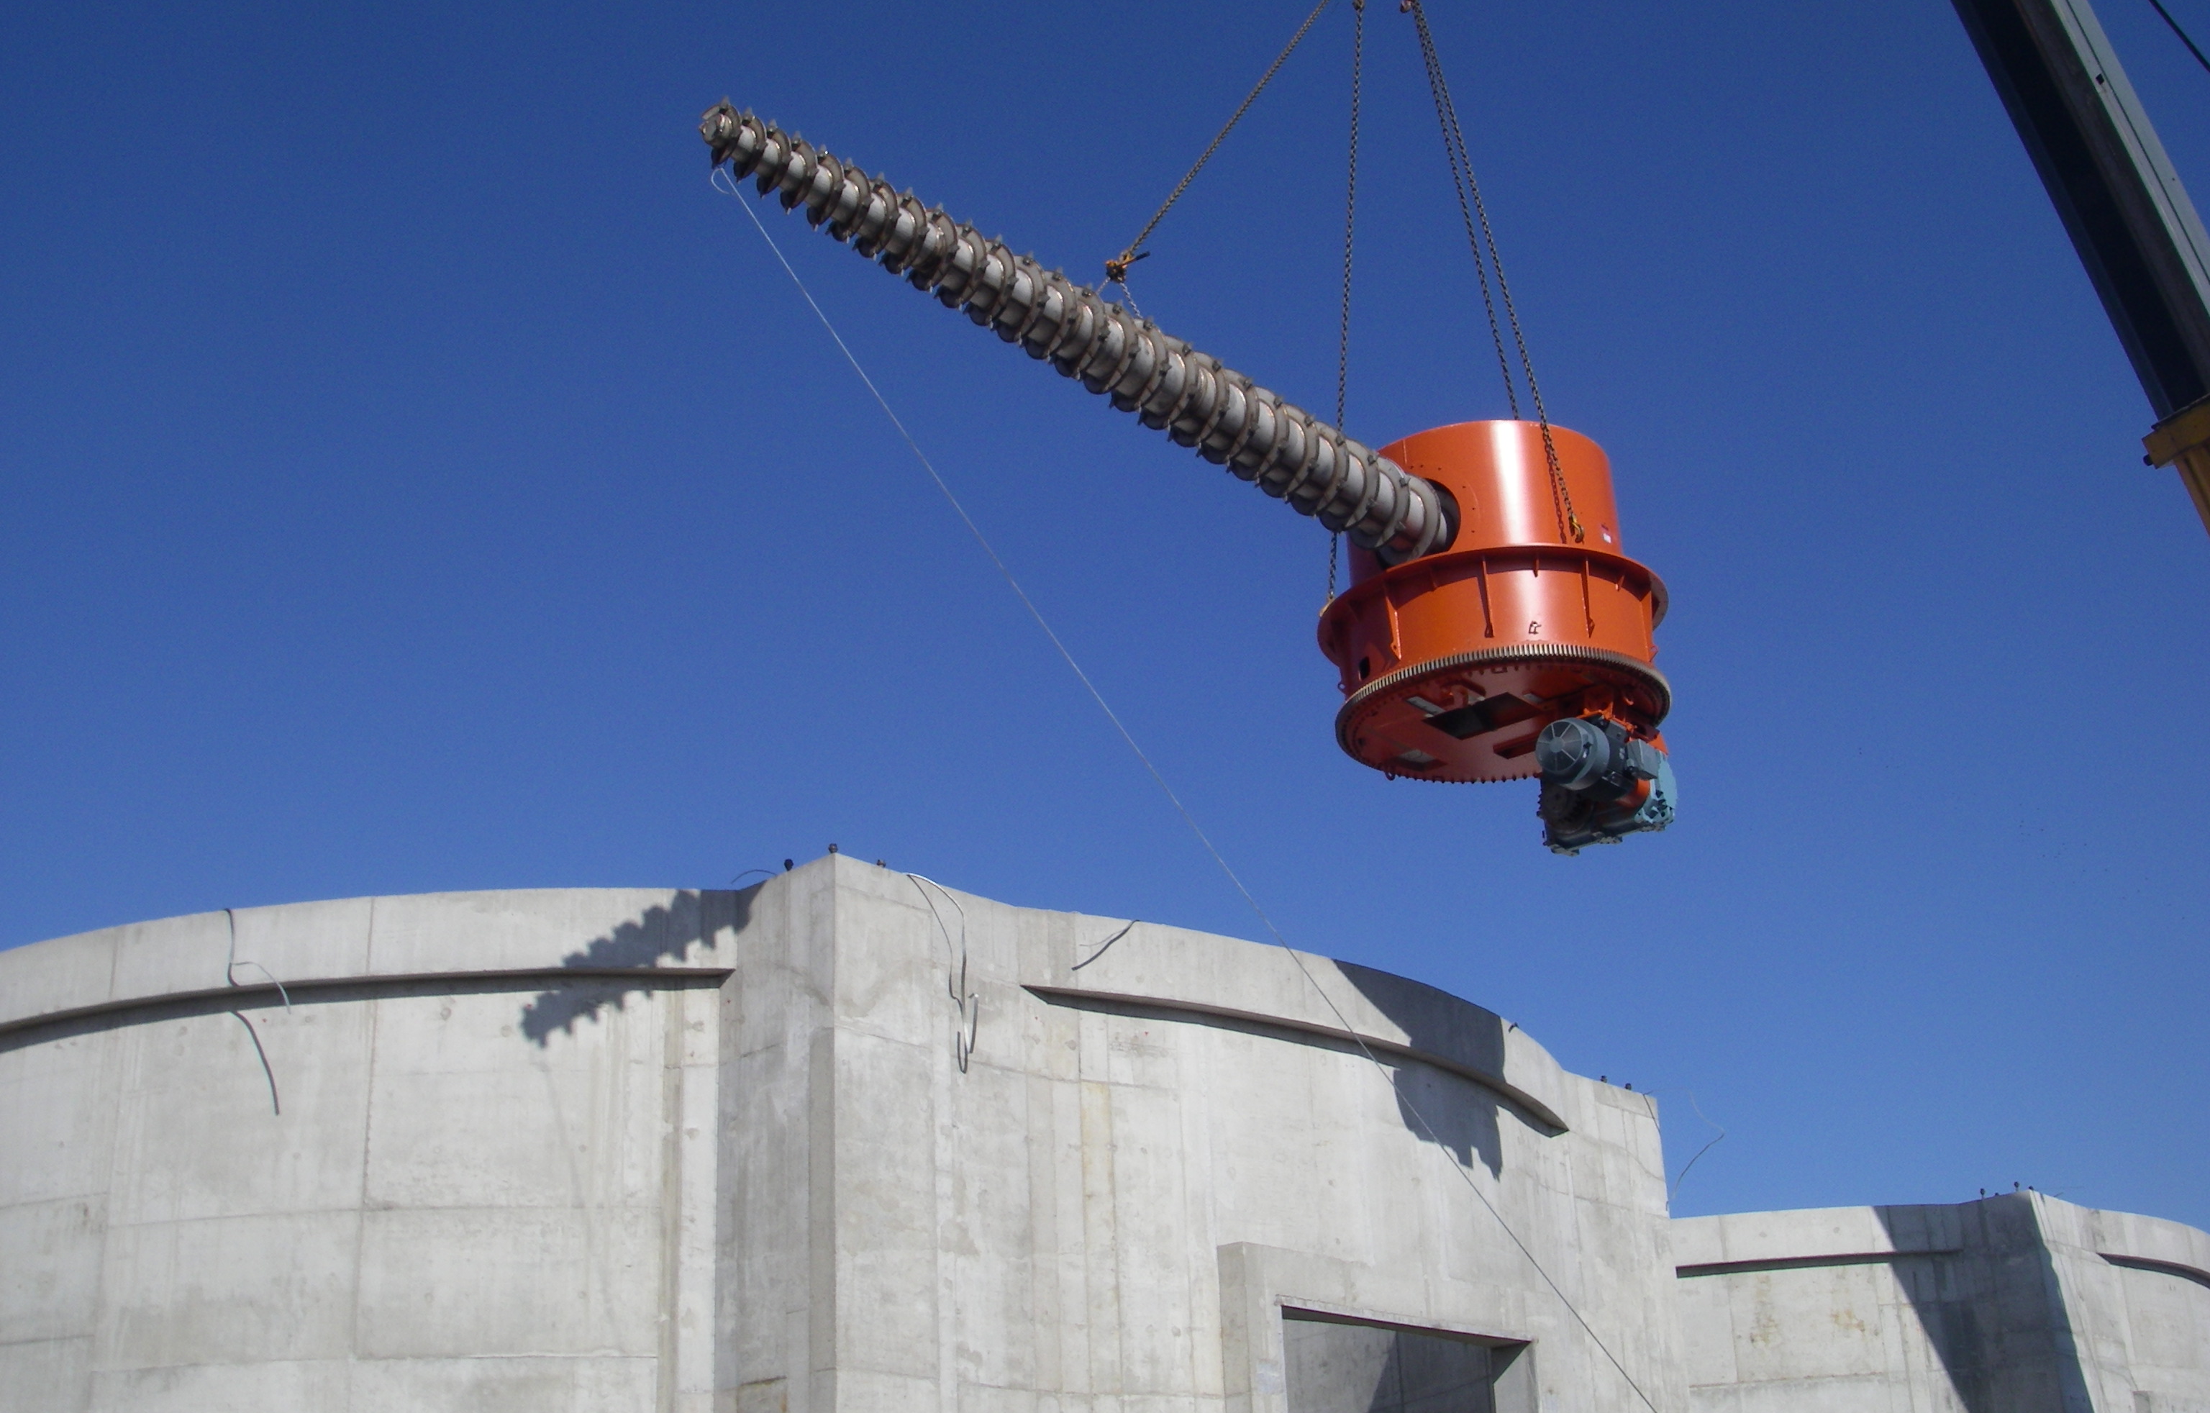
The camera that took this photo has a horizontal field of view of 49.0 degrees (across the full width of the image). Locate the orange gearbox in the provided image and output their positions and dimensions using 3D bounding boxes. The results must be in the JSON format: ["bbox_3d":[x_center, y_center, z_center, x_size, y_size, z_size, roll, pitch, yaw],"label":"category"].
[{"bbox_3d":[3.578,-0.346,22.165,3.171,3.775,3.171,-2,-22,-1],"label":"orange gearbox"}]

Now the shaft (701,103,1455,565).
[{"bbox_3d":[0.133,-2.697,18.904,0.800,0.800,8.411,-20,-28,37],"label":"shaft"}]

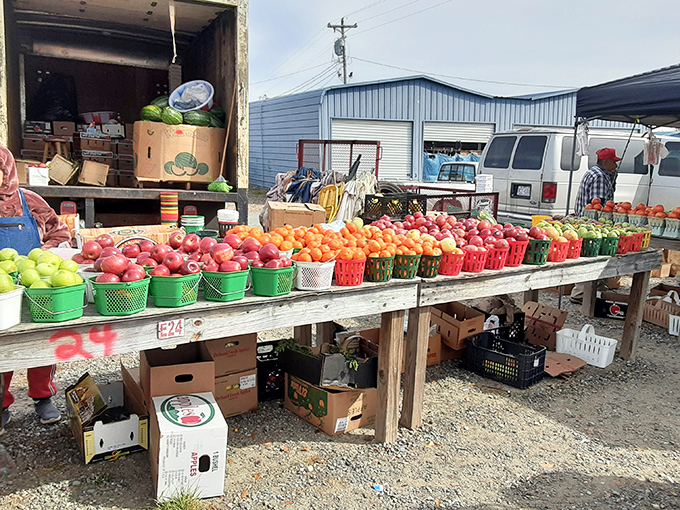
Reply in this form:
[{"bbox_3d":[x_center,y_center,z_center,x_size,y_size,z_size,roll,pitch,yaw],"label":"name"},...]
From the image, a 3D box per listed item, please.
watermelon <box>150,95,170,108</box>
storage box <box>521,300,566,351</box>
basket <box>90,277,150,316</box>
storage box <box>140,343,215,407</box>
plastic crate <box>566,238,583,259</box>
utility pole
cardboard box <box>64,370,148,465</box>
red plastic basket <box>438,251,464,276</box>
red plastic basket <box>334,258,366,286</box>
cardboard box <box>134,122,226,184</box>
[{"bbox_3d":[-2.030,-1.719,6.100,0.300,0.205,0.220,-1,11,-15],"label":"watermelon"},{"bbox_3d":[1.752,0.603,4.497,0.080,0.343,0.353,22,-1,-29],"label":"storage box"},{"bbox_3d":[-0.883,0.154,2.133,0.230,0.145,0.215,-1,10,-23],"label":"basket"},{"bbox_3d":[-0.899,0.631,2.940,0.313,0.260,0.490,-4,13,-22],"label":"storage box"},{"bbox_3d":[1.675,-0.051,3.795,0.155,0.142,0.155,-5,13,-27],"label":"plastic crate"},{"bbox_3d":[0.426,-11.360,39.000,2.200,11.600,0.600,-3,11,-7],"label":"utility pole"},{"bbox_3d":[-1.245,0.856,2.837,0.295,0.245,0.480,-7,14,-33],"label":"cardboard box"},{"bbox_3d":[0.701,0.047,3.324,0.162,0.145,0.162,2,11,0],"label":"red plastic basket"},{"bbox_3d":[0.058,0.088,2.894,0.168,0.140,0.168,2,11,0],"label":"red plastic basket"},{"bbox_3d":[-1.883,-1.181,6.129,1.030,0.610,1.030,-2,11,-22],"label":"cardboard box"}]

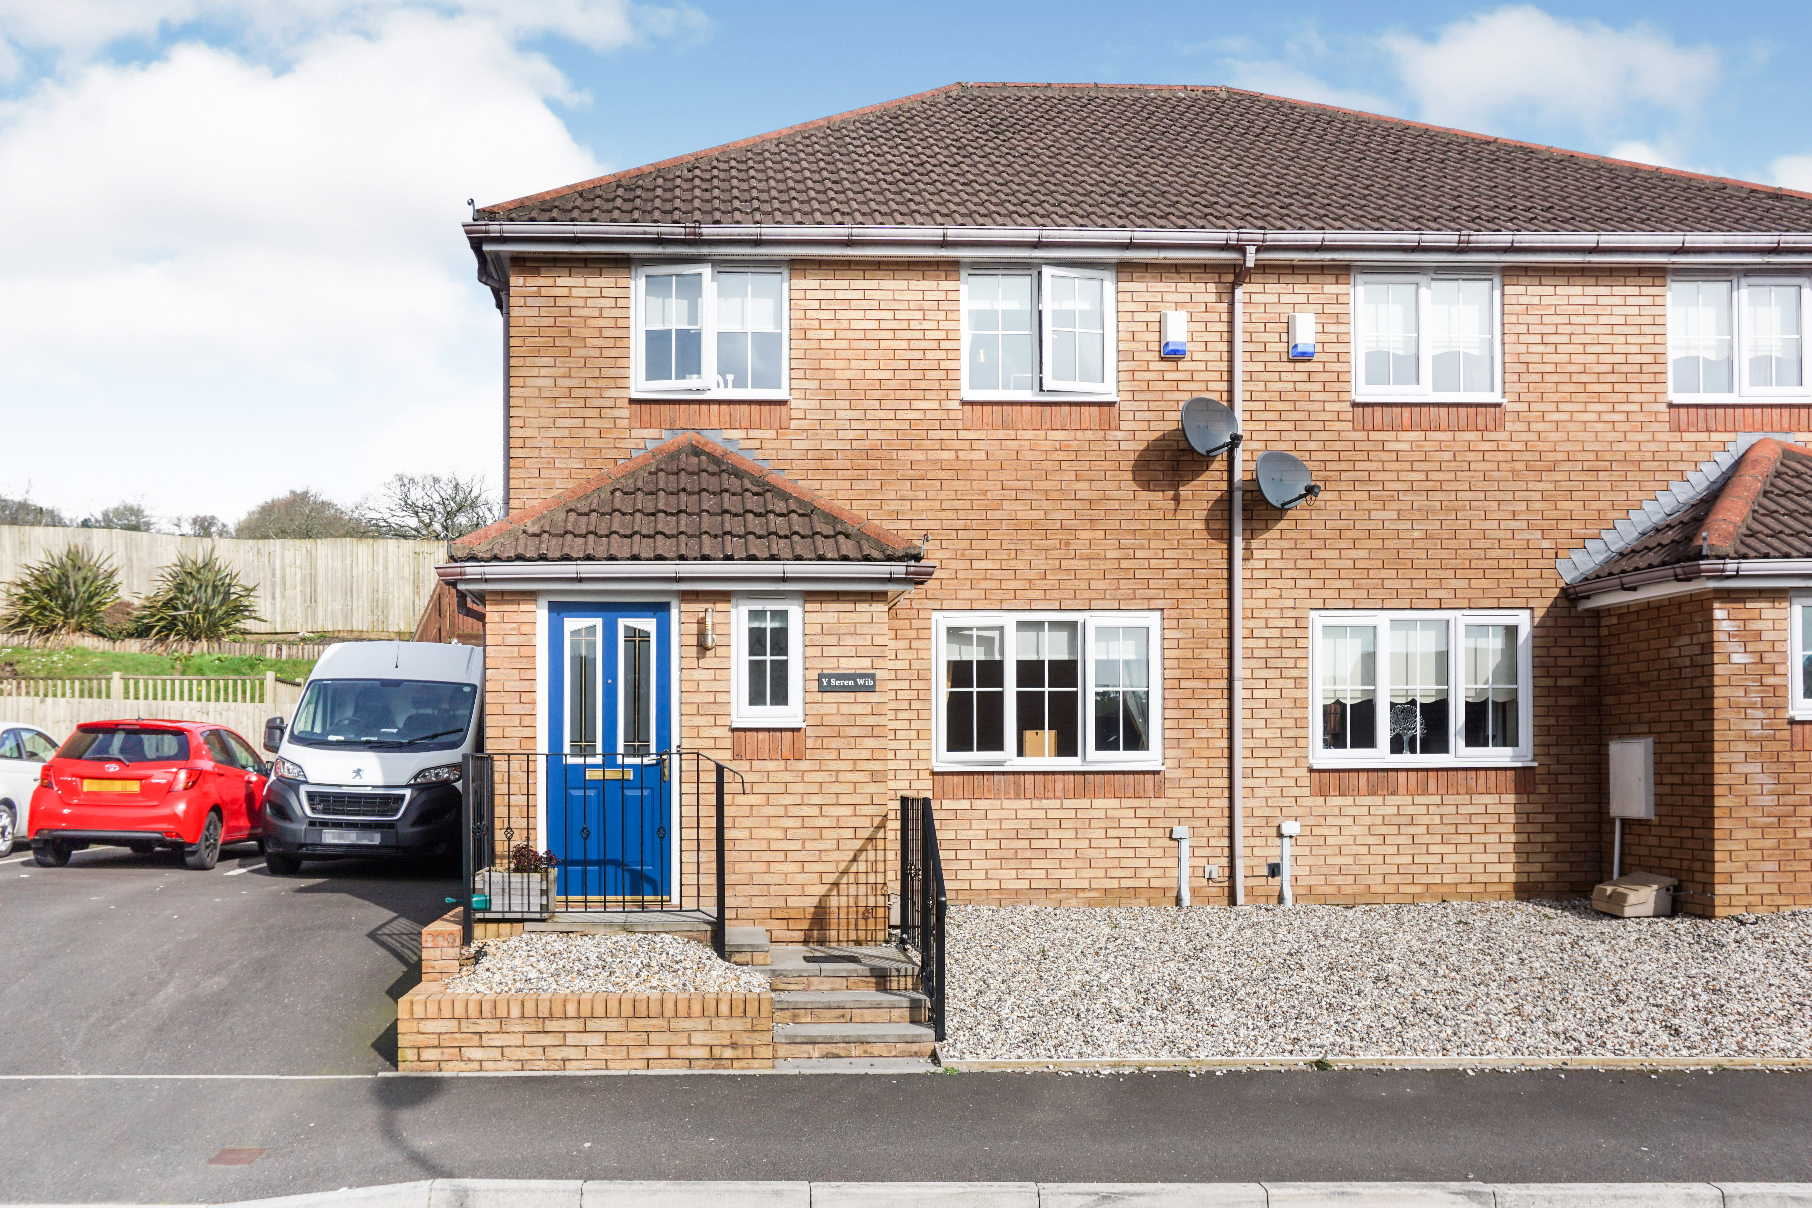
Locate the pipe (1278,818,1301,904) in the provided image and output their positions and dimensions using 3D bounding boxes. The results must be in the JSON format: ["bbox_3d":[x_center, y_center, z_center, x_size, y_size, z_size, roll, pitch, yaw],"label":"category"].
[{"bbox_3d":[2.890,1.952,10.219,0.148,0.644,0.110,0,-1,-2],"label":"pipe"}]

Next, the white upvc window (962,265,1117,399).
[{"bbox_3d":[1.011,-2.047,10.262,1.179,1.011,0.150,0,-1,-2],"label":"white upvc window"}]

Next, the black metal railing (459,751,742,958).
[{"bbox_3d":[-1.820,1.510,8.460,1.620,1.200,0.880,0,-4,-5],"label":"black metal railing"}]

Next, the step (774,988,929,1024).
[{"bbox_3d":[-0.334,2.367,7.976,0.900,0.140,0.330,0,-1,-2],"label":"step"}]

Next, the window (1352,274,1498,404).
[{"bbox_3d":[3.996,-2.060,10.420,1.180,1.030,0.100,0,-1,-3],"label":"window"}]

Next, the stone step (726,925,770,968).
[{"bbox_3d":[-1.013,2.164,8.565,0.320,0.140,0.730,0,-1,-2],"label":"stone step"}]

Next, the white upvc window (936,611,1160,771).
[{"bbox_3d":[1.066,0.654,10.268,1.738,1.214,0.130,0,-1,-2],"label":"white upvc window"}]

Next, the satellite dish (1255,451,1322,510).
[{"bbox_3d":[2.817,-0.910,10.033,0.450,0.430,0.350,1,-1,-34],"label":"satellite dish"}]

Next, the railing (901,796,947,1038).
[{"bbox_3d":[0.088,1.835,8.381,0.070,1.250,1.980,0,-1,-6],"label":"railing"}]

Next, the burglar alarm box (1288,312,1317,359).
[{"bbox_3d":[3.013,-2.035,10.320,0.190,0.345,0.080,0,-1,-3],"label":"burglar alarm box"}]

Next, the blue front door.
[{"bbox_3d":[-1.972,0.990,9.038,0.815,1.999,0.080,0,-1,-2],"label":"blue front door"}]

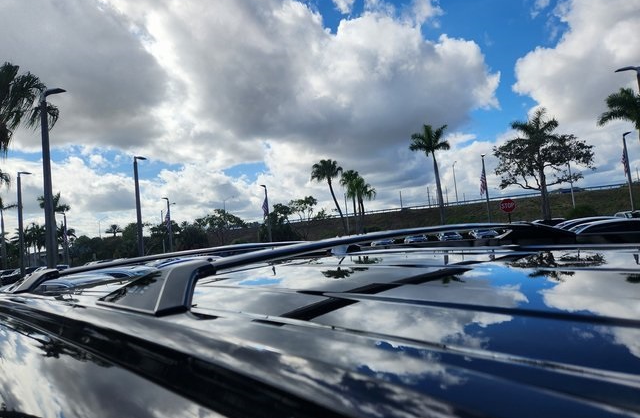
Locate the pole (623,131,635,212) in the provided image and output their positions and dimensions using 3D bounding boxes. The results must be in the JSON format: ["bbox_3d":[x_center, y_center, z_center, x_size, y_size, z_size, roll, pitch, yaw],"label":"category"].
[{"bbox_3d":[22.645,-1.890,30.856,0.400,7.500,1.050,-6,-3,20],"label":"pole"}]

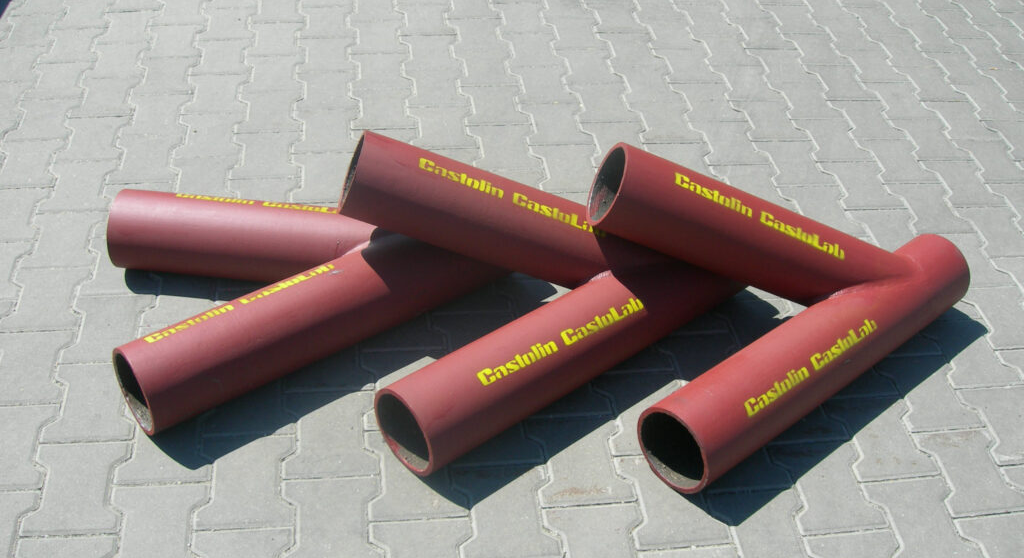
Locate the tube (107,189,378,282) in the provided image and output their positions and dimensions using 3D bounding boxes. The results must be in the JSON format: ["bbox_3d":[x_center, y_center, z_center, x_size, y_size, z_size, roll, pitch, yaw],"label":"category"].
[{"bbox_3d":[-0.467,-0.073,2.228,0.645,0.158,0.158,5,39,2],"label":"tube"}]

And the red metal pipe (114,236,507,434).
[{"bbox_3d":[-0.330,0.048,2.085,0.806,0.158,0.158,-25,47,-31],"label":"red metal pipe"}]

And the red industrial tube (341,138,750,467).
[{"bbox_3d":[0.012,-0.080,2.096,0.806,0.158,0.592,-27,79,-32],"label":"red industrial tube"}]

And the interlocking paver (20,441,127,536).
[{"bbox_3d":[-0.700,0.361,1.830,0.163,0.070,0.198,-2,39,-8],"label":"interlocking paver"}]

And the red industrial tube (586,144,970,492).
[{"bbox_3d":[0.459,-0.051,2.087,0.806,0.158,0.592,-26,82,-32],"label":"red industrial tube"}]

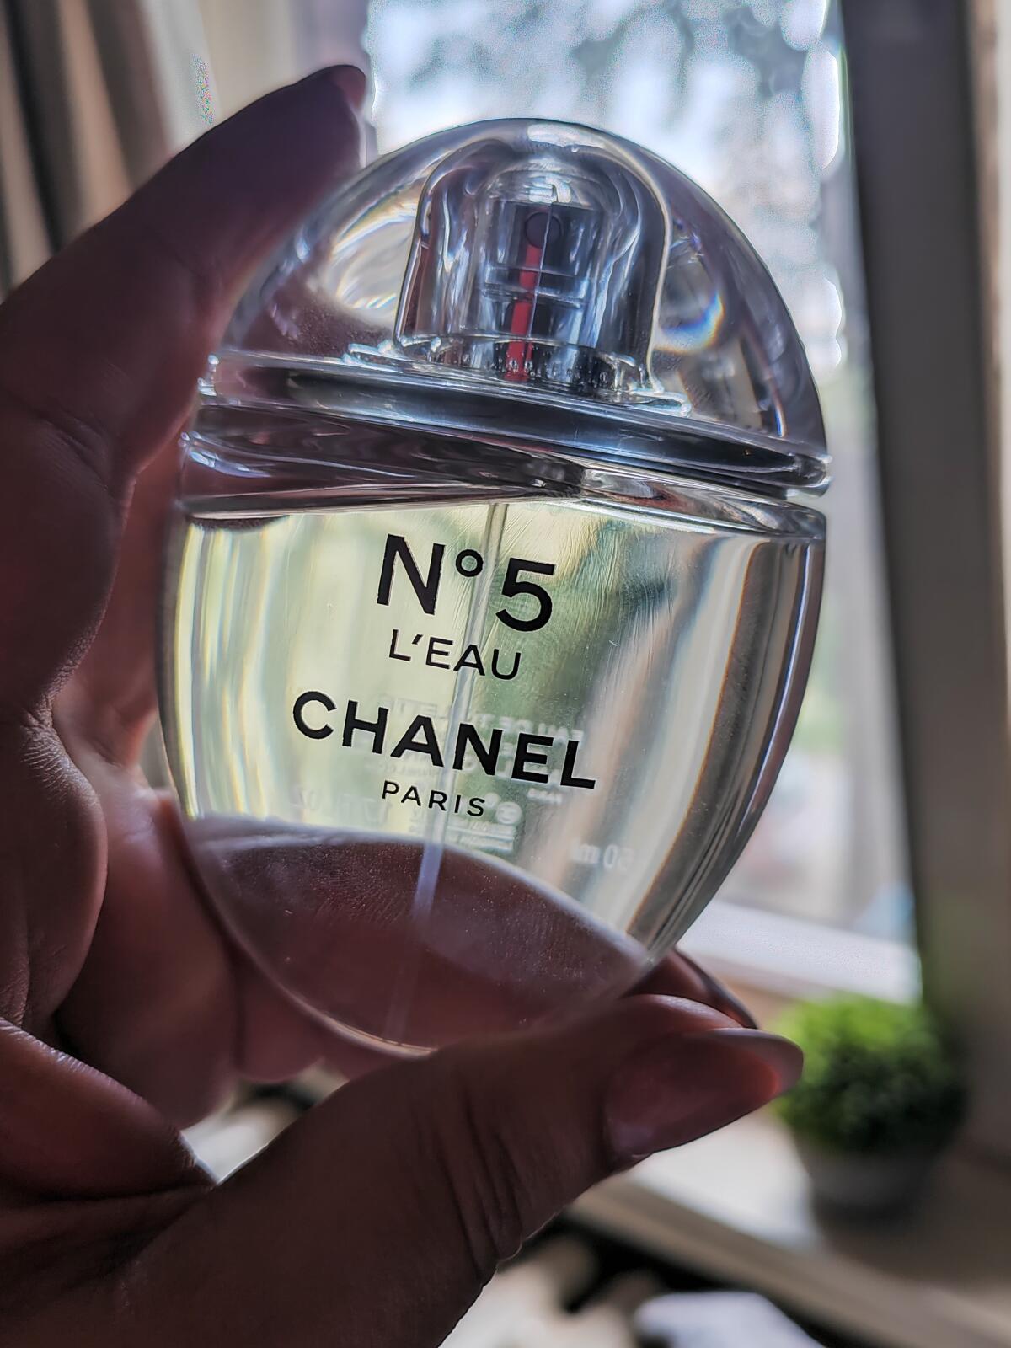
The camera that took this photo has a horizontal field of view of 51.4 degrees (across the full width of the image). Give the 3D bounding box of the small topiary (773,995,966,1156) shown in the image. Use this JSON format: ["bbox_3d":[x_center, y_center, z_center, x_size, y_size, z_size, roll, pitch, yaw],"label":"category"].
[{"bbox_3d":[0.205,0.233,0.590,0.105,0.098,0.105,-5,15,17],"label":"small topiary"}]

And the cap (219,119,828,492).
[{"bbox_3d":[0.004,-0.042,0.112,0.068,0.035,0.031,9,1,3],"label":"cap"}]

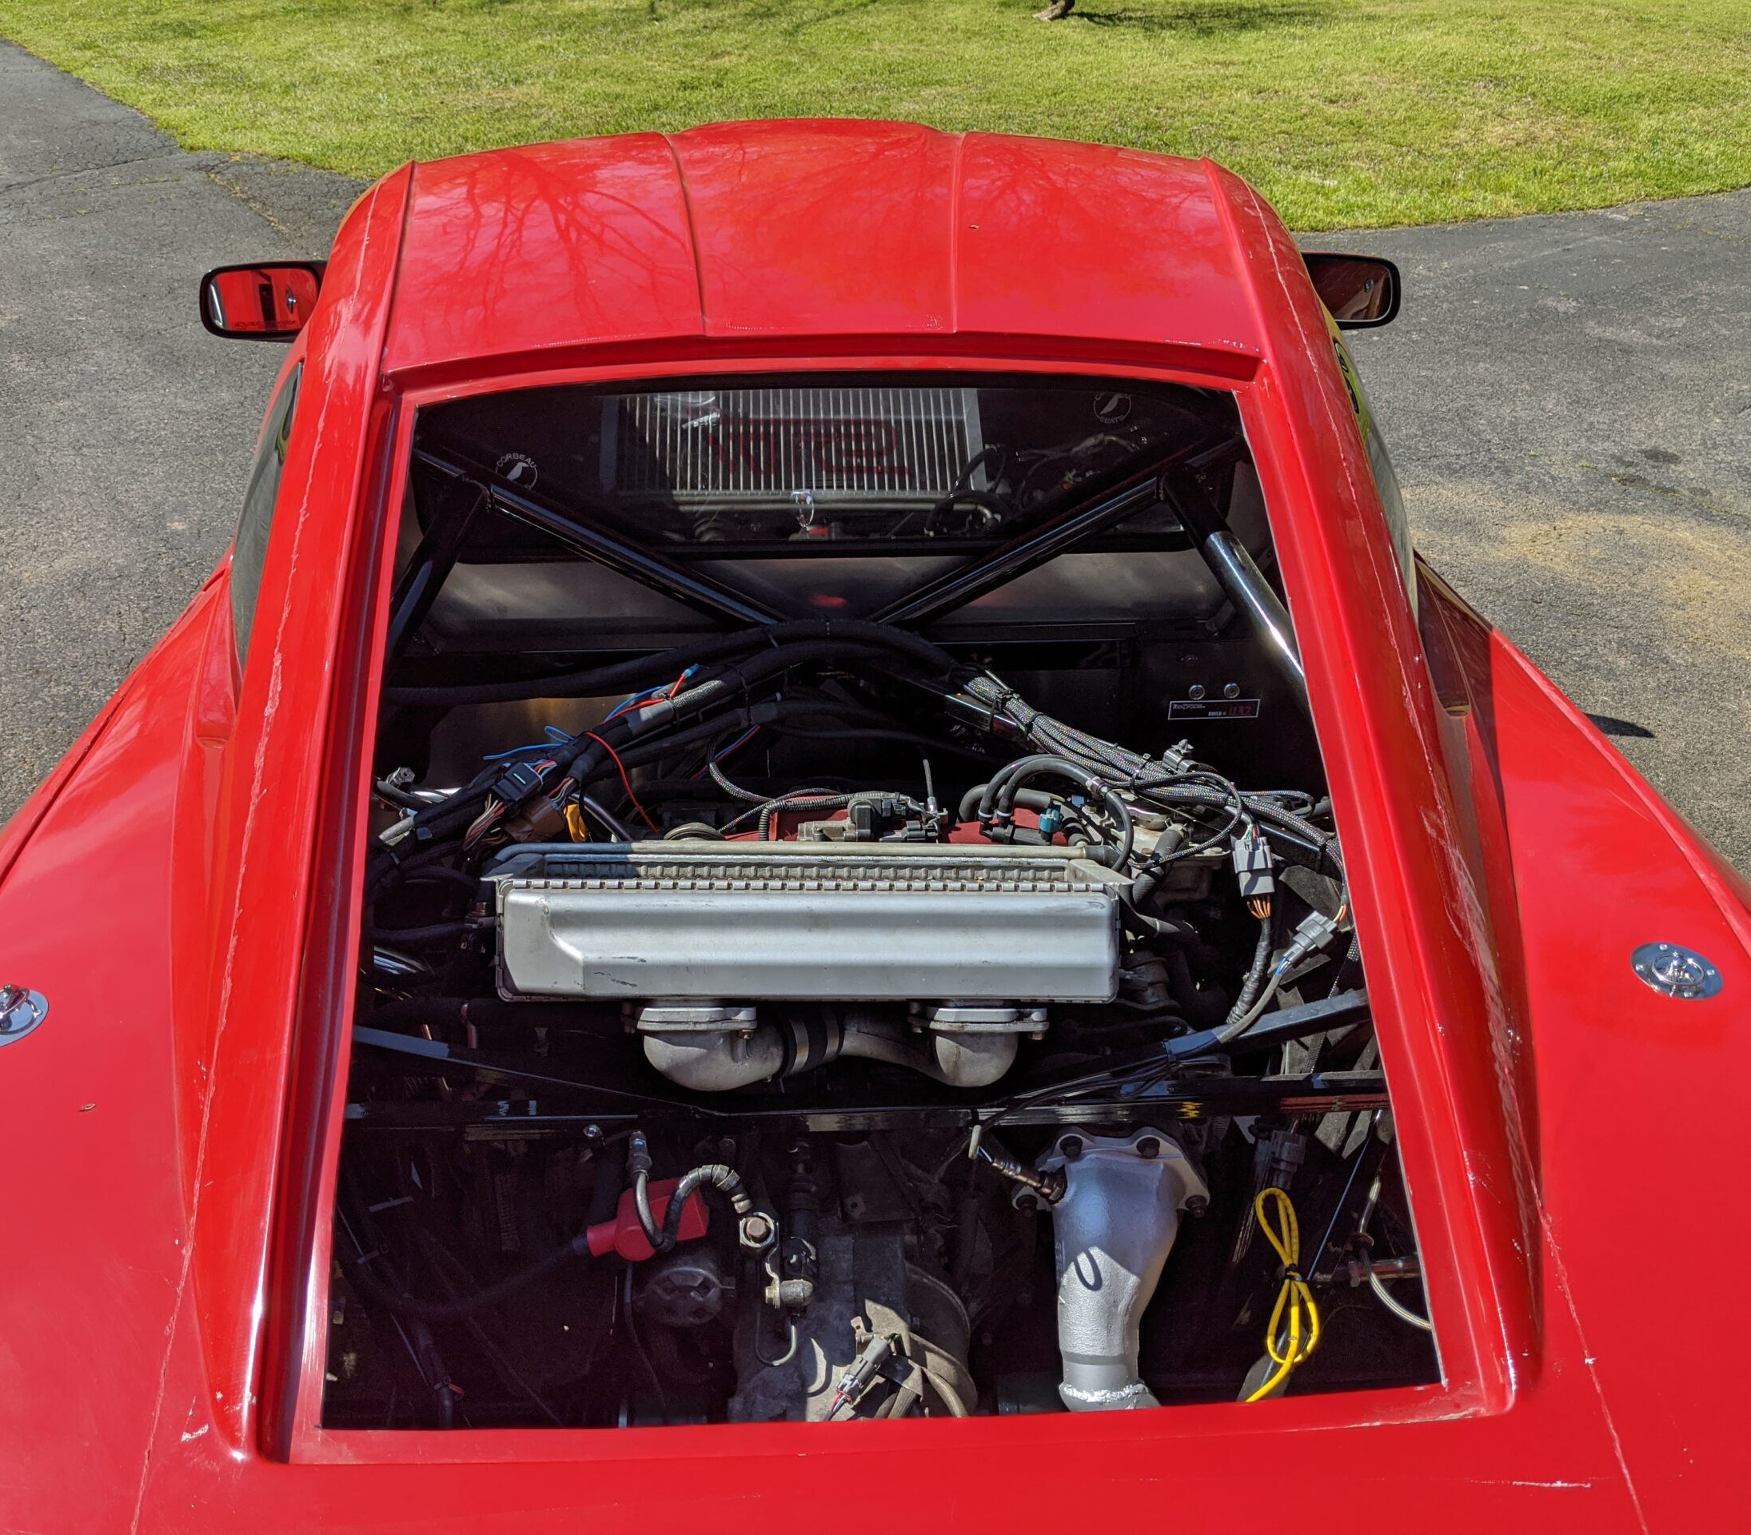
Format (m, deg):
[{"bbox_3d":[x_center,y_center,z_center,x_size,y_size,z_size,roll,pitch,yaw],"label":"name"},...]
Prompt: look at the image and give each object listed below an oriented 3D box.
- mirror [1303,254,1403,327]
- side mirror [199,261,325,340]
[{"bbox_3d":[0.679,-0.730,2.406,0.200,0.108,0.100,-2,32,-3],"label":"mirror"},{"bbox_3d":[-0.879,-0.693,2.335,0.200,0.108,0.100,-2,32,-3],"label":"side mirror"}]

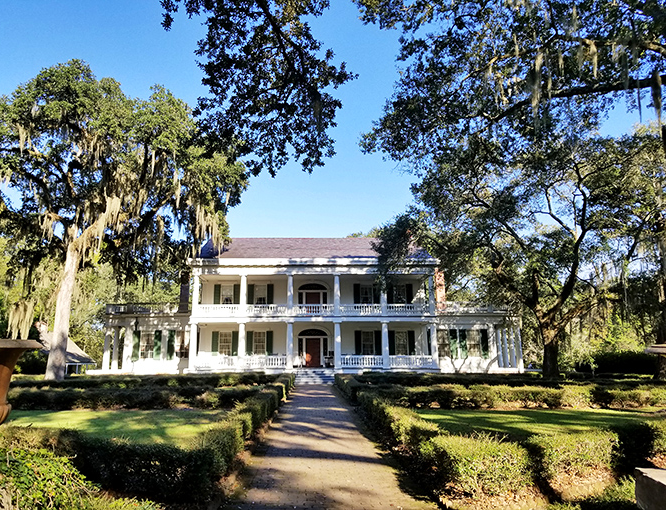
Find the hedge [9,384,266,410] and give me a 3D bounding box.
[{"bbox_3d":[-7.864,5.658,19.969,10.100,0.720,1.300,0,-11,-1],"label":"hedge"}]

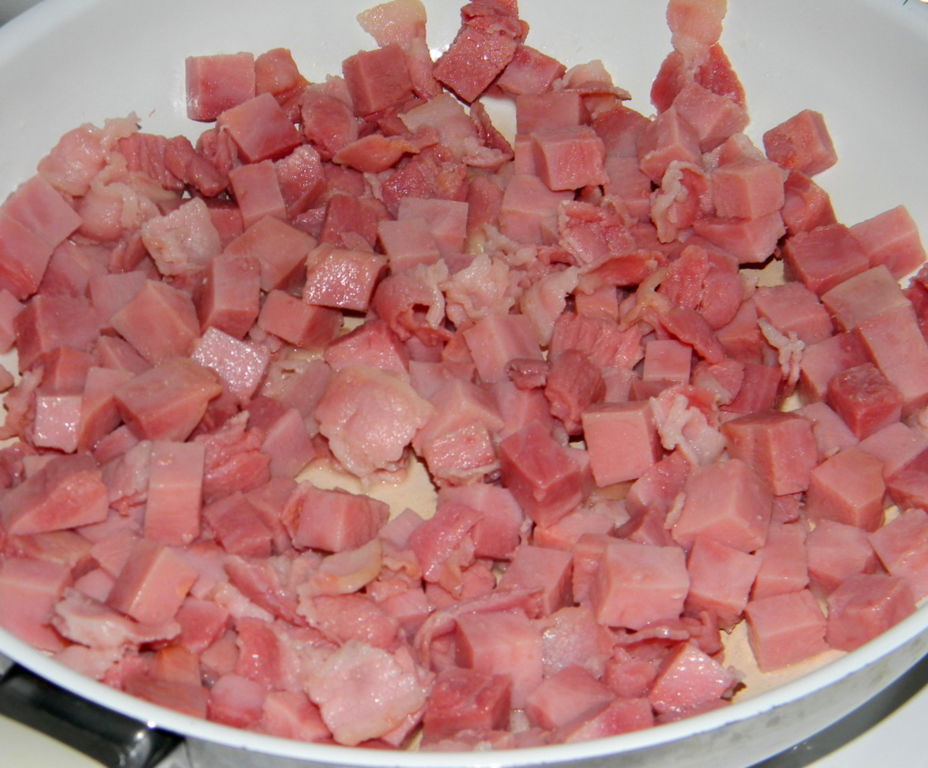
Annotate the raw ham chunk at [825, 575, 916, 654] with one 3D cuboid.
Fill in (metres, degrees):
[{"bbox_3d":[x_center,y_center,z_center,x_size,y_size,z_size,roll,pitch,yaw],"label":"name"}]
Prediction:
[{"bbox_3d":[0.083,0.046,0.503,0.013,0.010,0.014,-1,27,31],"label":"raw ham chunk"}]

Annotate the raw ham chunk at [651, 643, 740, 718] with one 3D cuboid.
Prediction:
[{"bbox_3d":[0.046,0.062,0.488,0.012,0.010,0.013,16,43,21],"label":"raw ham chunk"}]

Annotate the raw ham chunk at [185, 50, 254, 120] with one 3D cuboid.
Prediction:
[{"bbox_3d":[-0.062,-0.075,0.623,0.014,0.016,0.015,-5,8,-17],"label":"raw ham chunk"}]

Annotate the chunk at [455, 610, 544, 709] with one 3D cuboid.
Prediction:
[{"bbox_3d":[0.008,0.055,0.494,0.015,0.013,0.014,-4,24,-10],"label":"chunk"}]

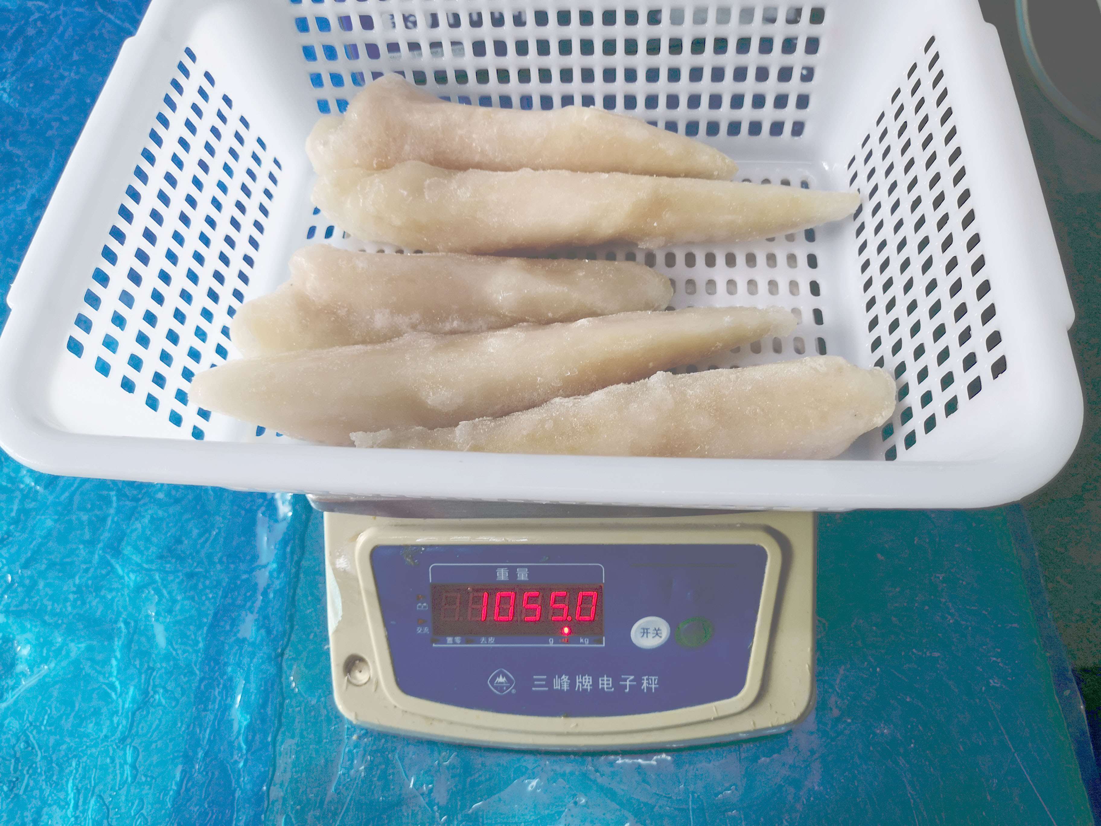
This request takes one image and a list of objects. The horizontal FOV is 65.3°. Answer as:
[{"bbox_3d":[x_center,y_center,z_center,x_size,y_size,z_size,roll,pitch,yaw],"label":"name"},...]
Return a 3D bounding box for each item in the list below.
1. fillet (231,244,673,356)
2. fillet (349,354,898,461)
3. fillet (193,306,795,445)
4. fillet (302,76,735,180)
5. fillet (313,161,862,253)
[{"bbox_3d":[-0.047,-0.056,0.412,0.215,0.039,0.053,-3,61,3],"label":"fillet"},{"bbox_3d":[0.025,0.006,0.372,0.242,0.039,0.049,-3,61,3],"label":"fillet"},{"bbox_3d":[-0.023,-0.025,0.392,0.278,0.040,0.047,-6,61,1],"label":"fillet"},{"bbox_3d":[-0.018,-0.143,0.450,0.236,0.053,0.042,4,62,7],"label":"fillet"},{"bbox_3d":[0.013,-0.105,0.436,0.286,0.036,0.046,1,61,5],"label":"fillet"}]

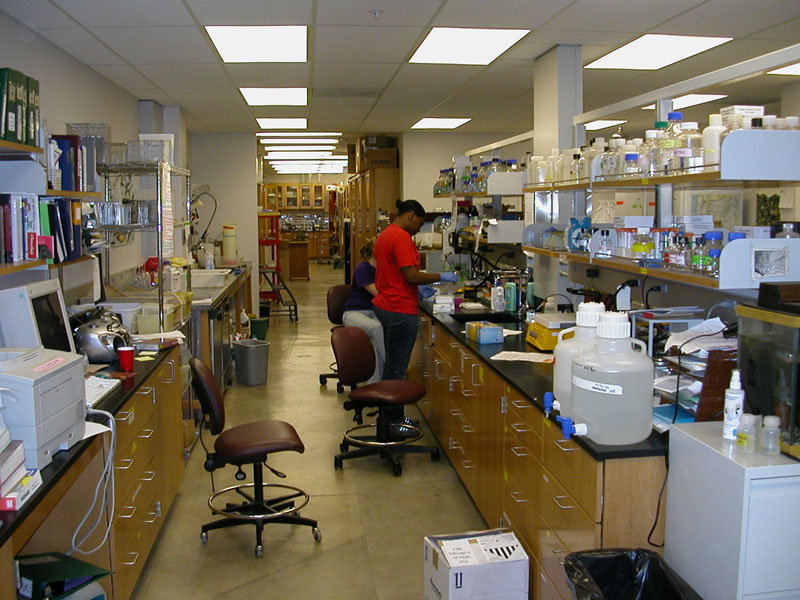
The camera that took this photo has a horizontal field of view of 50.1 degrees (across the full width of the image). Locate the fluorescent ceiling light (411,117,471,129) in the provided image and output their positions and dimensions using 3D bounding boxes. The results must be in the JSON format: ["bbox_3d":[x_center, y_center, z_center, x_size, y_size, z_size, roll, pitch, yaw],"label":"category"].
[{"bbox_3d":[0.466,-2.081,10.019,0.575,0.060,1.180,-1,6,-6],"label":"fluorescent ceiling light"}]

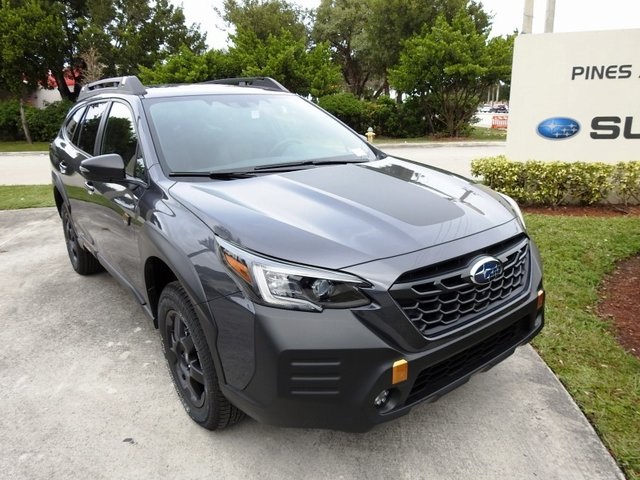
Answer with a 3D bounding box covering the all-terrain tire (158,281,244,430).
[{"bbox_3d":[-0.548,0.521,2.075,0.230,0.720,0.720,-14,20,-35],"label":"all-terrain tire"}]

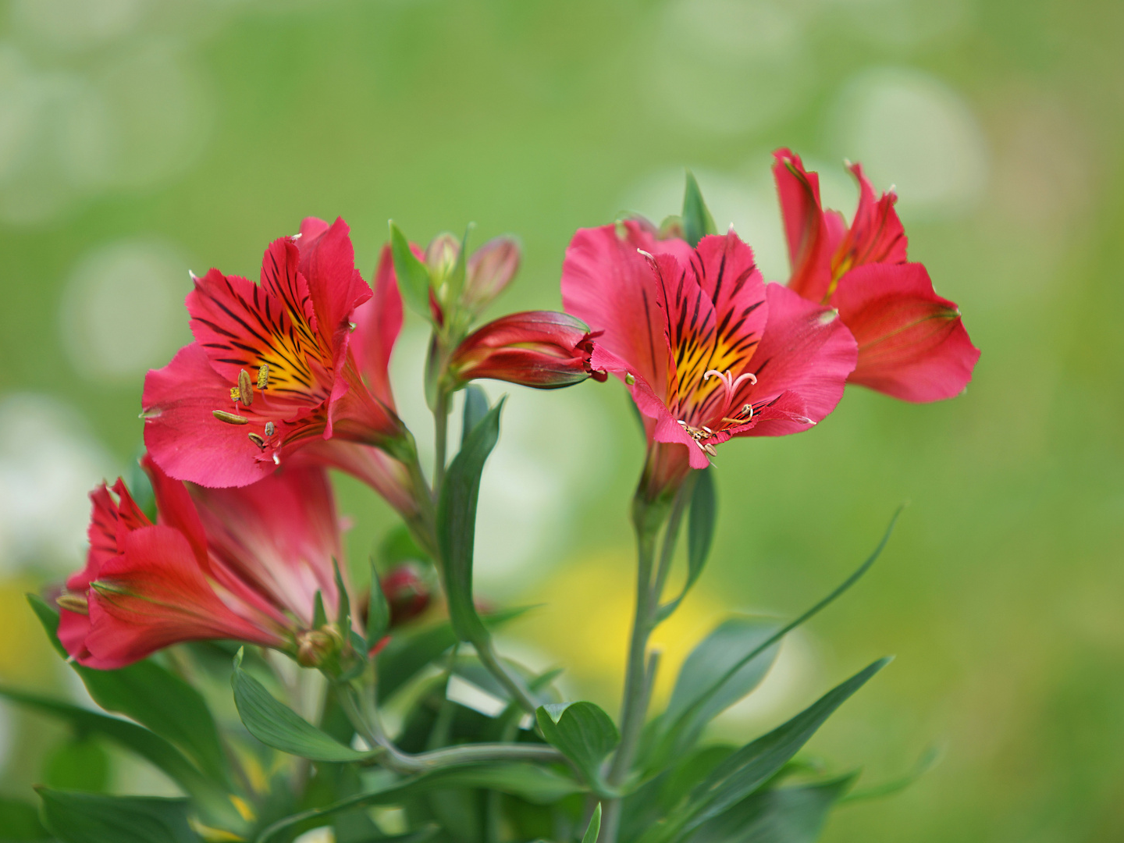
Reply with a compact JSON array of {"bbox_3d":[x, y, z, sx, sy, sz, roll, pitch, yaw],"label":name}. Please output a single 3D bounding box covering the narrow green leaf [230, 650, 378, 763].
[{"bbox_3d":[-0.053,0.060,1.385,0.035,0.013,0.009,35,-30,0],"label":"narrow green leaf"}]

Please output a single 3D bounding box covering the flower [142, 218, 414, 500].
[{"bbox_3d":[-0.056,-0.012,1.400,0.053,0.056,0.046,8,13,40],"label":"flower"}]

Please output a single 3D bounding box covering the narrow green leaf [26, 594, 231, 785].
[{"bbox_3d":[-0.091,0.057,1.490,0.013,0.056,0.019,-39,9,49],"label":"narrow green leaf"}]

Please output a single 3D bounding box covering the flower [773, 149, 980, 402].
[{"bbox_3d":[0.064,-0.029,1.425,0.046,0.052,0.048,-4,11,-21],"label":"flower"}]

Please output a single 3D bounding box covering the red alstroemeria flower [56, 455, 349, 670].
[{"bbox_3d":[-0.075,0.029,1.465,0.058,0.043,0.047,-8,6,-10],"label":"red alstroemeria flower"}]

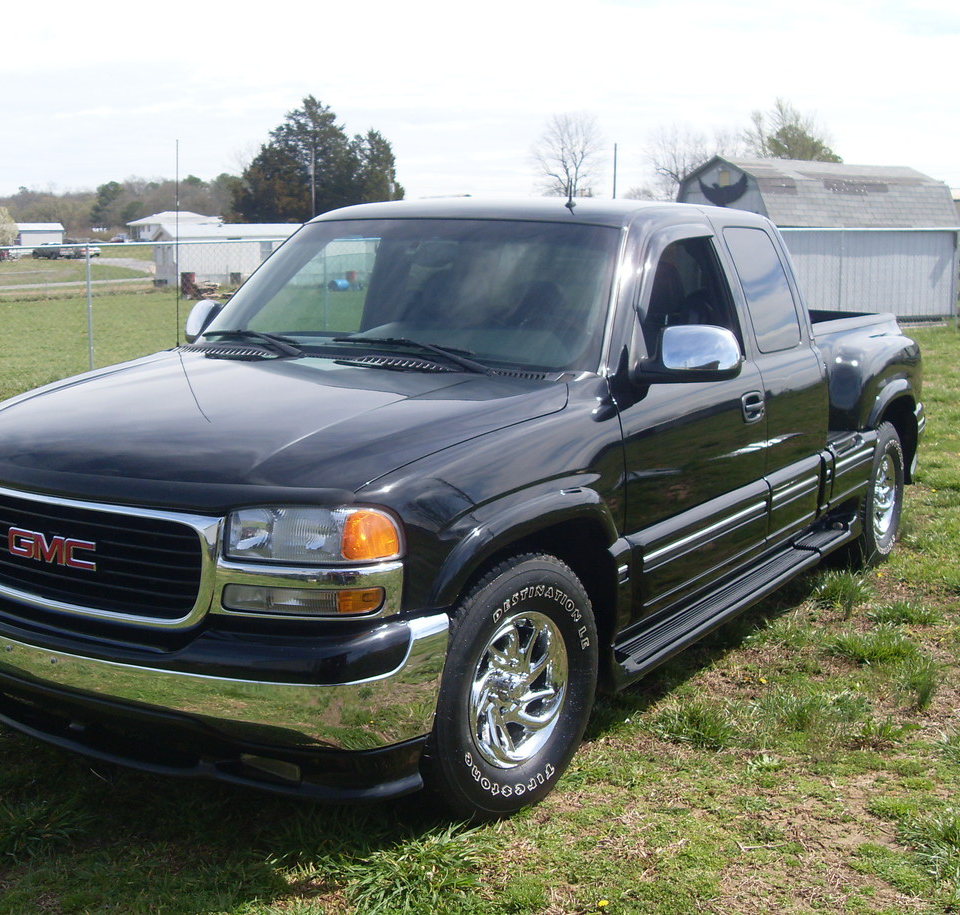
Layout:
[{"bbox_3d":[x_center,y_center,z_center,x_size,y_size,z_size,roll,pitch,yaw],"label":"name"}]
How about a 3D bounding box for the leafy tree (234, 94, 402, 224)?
[{"bbox_3d":[-11.535,-19.402,92.000,12.000,12.300,10.500,0,9,0],"label":"leafy tree"}]

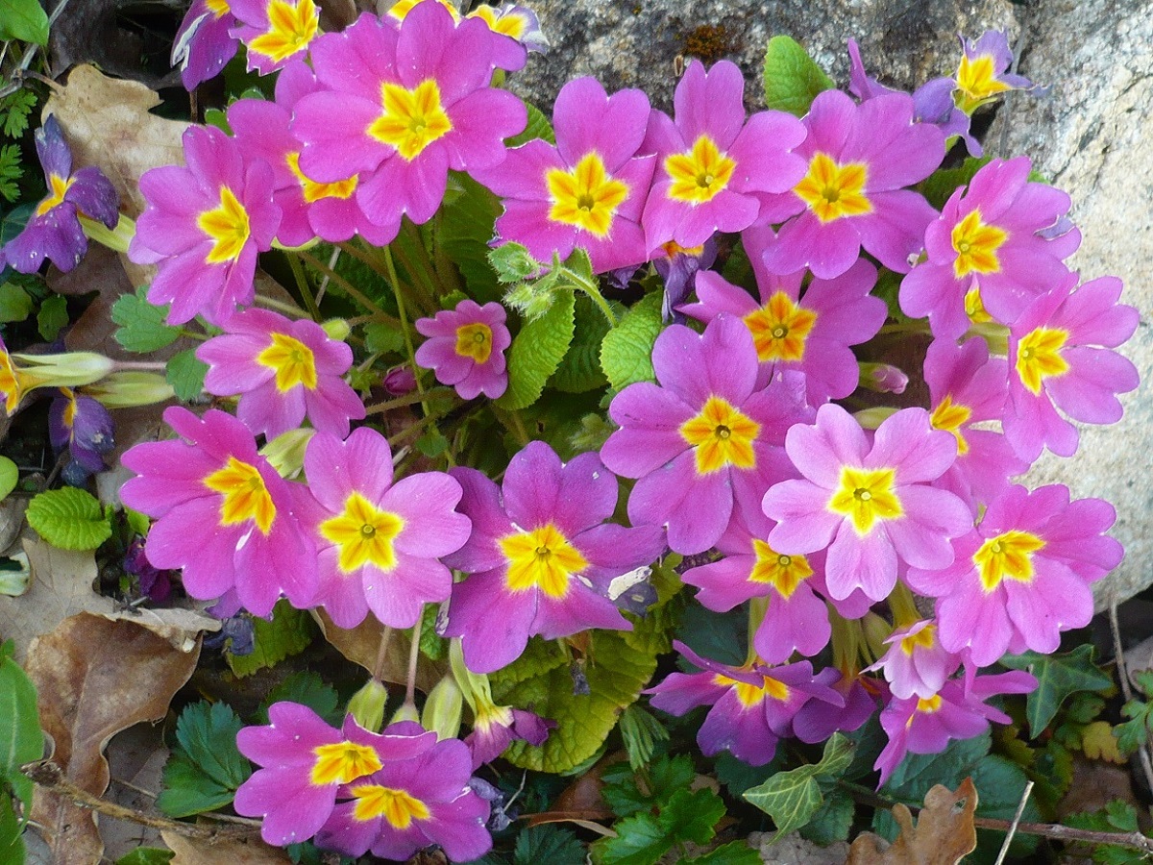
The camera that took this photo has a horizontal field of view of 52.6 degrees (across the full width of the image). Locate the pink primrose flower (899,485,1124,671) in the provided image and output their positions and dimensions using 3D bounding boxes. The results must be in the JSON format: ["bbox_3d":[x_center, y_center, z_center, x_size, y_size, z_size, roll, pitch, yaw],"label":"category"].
[{"bbox_3d":[0.098,0.032,0.262,0.048,0.041,0.018,-8,12,-7],"label":"pink primrose flower"}]

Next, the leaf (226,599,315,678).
[{"bbox_3d":[-0.076,0.048,0.290,0.022,0.007,0.027,-6,69,-2],"label":"leaf"}]

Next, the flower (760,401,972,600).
[{"bbox_3d":[0.062,0.015,0.247,0.043,0.015,0.041,6,93,5],"label":"flower"}]

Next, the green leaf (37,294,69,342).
[{"bbox_3d":[-0.135,-0.029,0.300,0.009,0.004,0.013,5,73,2],"label":"green leaf"}]

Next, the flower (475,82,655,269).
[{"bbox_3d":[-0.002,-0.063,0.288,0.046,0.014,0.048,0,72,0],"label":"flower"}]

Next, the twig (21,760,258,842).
[{"bbox_3d":[-0.103,0.087,0.275,0.060,0.006,0.007,12,61,7],"label":"twig"}]

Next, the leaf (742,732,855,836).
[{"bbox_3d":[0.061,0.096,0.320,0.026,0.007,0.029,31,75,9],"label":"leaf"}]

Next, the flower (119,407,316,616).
[{"bbox_3d":[-0.081,0.018,0.265,0.044,0.047,0.018,20,23,17],"label":"flower"}]

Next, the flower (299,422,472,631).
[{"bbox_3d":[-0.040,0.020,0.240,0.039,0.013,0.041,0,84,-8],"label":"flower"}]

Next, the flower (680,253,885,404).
[{"bbox_3d":[0.048,-0.025,0.272,0.047,0.040,0.015,6,7,5],"label":"flower"}]

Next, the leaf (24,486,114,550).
[{"bbox_3d":[-0.135,0.023,0.310,0.023,0.006,0.018,6,72,-1],"label":"leaf"}]

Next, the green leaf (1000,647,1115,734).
[{"bbox_3d":[0.115,0.062,0.280,0.026,0.008,0.022,13,73,4],"label":"green leaf"}]

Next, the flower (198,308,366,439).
[{"bbox_3d":[-0.072,-0.014,0.285,0.040,0.035,0.015,11,21,9],"label":"flower"}]

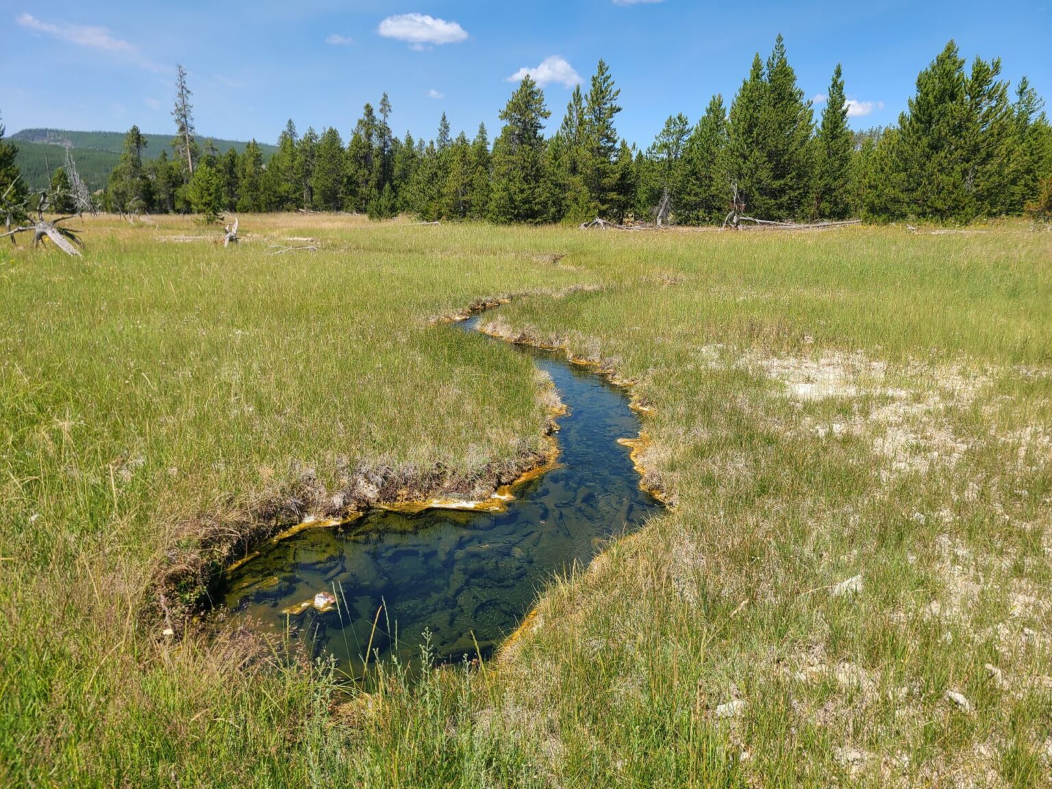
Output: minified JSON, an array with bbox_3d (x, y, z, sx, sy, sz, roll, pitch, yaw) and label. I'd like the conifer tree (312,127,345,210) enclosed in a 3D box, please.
[{"bbox_3d":[-19.919,-22.777,79.959,3.427,8.162,3.427,-3,14,-13],"label":"conifer tree"}]

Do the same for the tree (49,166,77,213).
[{"bbox_3d":[-38.586,-16.953,65.775,2.325,3.776,2.325,-8,16,-29],"label":"tree"}]

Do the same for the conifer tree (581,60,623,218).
[{"bbox_3d":[4.149,-13.706,43.119,2.402,8.517,2.402,1,14,5],"label":"conifer tree"}]

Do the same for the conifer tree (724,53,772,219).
[{"bbox_3d":[12.600,-14.560,44.880,3.030,8.980,3.030,0,14,0],"label":"conifer tree"}]

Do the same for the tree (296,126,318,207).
[{"bbox_3d":[-22.757,-23.451,82.249,2.379,8.354,2.379,-4,15,-15],"label":"tree"}]

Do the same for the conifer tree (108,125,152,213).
[{"bbox_3d":[-33.540,-19.000,66.898,3.799,7.198,3.799,-7,16,-25],"label":"conifer tree"}]

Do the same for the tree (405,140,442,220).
[{"bbox_3d":[-6.220,-13.010,48.030,2.260,4.680,2.260,0,14,0],"label":"tree"}]

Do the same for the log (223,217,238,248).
[{"bbox_3d":[-8.881,-4.897,23.785,0.470,0.849,0.600,-5,15,-20],"label":"log"}]

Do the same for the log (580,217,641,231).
[{"bbox_3d":[3.877,-7.886,36.366,2.875,0.518,0.900,0,14,0],"label":"log"}]

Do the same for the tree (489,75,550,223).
[{"bbox_3d":[-0.370,-13.600,44.020,3.540,7.840,3.540,0,14,0],"label":"tree"}]

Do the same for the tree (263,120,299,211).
[{"bbox_3d":[-19.760,-18.450,63.760,2.940,7.070,2.940,0,14,0],"label":"tree"}]

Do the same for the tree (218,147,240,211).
[{"bbox_3d":[-24.070,-17.420,64.020,1.780,4.950,1.780,0,14,0],"label":"tree"}]

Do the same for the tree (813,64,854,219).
[{"bbox_3d":[17.895,-14.539,45.938,2.362,8.758,2.362,5,15,20],"label":"tree"}]

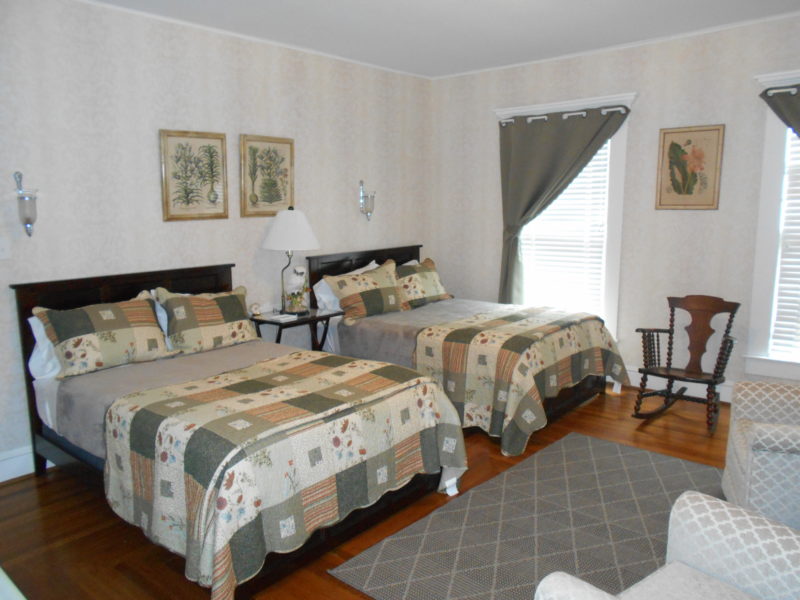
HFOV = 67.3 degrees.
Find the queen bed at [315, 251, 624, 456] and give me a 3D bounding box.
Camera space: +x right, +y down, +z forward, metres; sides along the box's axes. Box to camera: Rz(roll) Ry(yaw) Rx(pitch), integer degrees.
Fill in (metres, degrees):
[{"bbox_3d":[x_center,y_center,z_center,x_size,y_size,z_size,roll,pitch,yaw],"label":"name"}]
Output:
[{"bbox_3d":[0.491,0.213,5.004,2.048,1.146,1.672,8,12,41],"label":"queen bed"}]

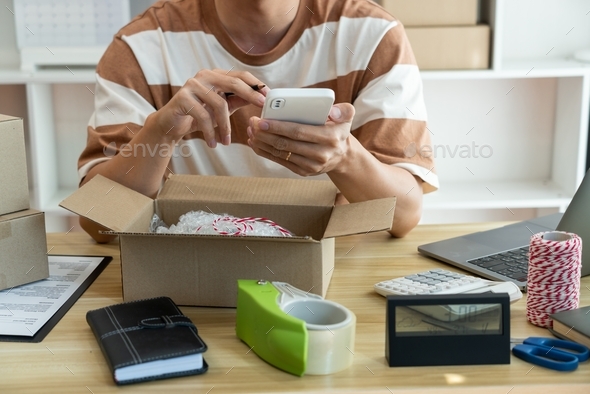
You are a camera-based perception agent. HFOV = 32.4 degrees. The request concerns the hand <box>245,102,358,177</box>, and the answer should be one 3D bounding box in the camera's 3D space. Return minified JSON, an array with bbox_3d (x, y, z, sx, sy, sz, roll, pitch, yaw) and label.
[{"bbox_3d":[0.008,-0.071,1.270,0.138,0.087,0.095,0,14,0],"label":"hand"}]

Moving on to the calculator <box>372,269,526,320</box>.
[{"bbox_3d":[0.191,0.114,1.286,0.118,0.029,0.140,-10,17,-34],"label":"calculator"}]

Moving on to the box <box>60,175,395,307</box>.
[{"bbox_3d":[-0.078,0.055,1.328,0.410,0.126,0.335,1,14,7],"label":"box"}]

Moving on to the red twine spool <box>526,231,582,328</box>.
[{"bbox_3d":[0.306,0.098,1.200,0.057,0.101,0.057,0,14,0],"label":"red twine spool"}]

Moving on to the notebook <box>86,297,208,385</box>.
[{"bbox_3d":[-0.168,0.158,1.136,0.104,0.022,0.178,-6,15,-20],"label":"notebook"}]

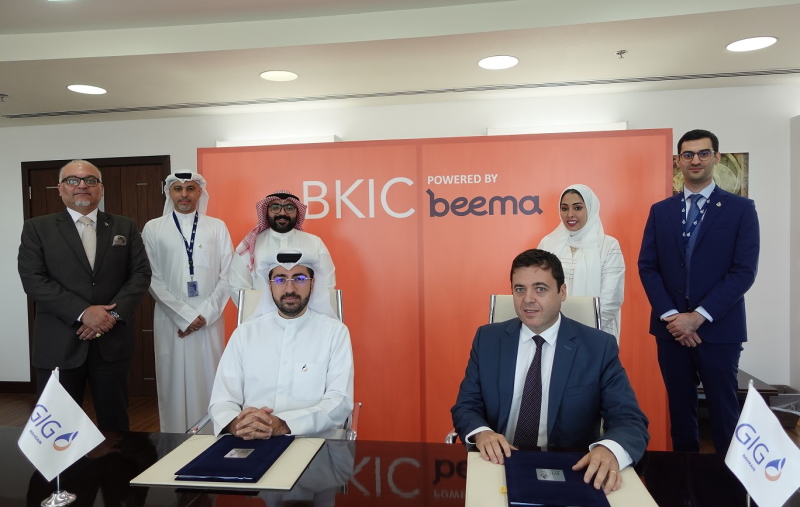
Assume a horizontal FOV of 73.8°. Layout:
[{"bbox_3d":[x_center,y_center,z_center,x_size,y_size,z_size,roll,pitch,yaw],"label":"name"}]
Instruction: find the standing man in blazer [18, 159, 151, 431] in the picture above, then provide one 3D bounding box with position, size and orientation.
[{"bbox_3d":[-1.533,0.432,2.613,0.570,1.780,0.370,-2,2,-34],"label":"standing man in blazer"}]

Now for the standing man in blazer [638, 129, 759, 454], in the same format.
[{"bbox_3d":[1.376,0.357,2.432,0.510,1.840,0.340,0,2,36],"label":"standing man in blazer"}]

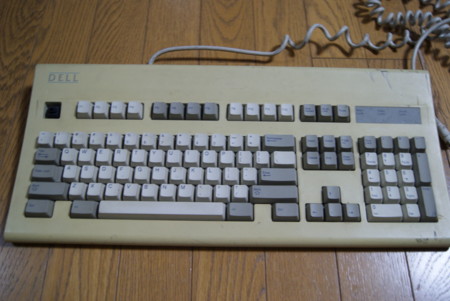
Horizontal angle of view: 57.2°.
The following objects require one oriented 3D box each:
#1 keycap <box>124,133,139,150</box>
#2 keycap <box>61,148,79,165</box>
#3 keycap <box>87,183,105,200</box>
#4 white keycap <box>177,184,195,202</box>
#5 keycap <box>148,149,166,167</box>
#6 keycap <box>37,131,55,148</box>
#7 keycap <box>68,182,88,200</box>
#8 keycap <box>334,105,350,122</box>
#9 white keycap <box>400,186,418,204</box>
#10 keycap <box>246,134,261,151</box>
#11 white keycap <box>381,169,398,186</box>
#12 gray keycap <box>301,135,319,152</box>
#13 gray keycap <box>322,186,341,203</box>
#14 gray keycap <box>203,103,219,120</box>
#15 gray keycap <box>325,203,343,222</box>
[{"bbox_3d":[-0.102,-0.010,0.452,0.018,0.011,0.018,1,69,-1],"label":"keycap"},{"bbox_3d":[-0.168,0.006,0.445,0.018,0.009,0.018,1,68,-1],"label":"keycap"},{"bbox_3d":[-0.137,0.043,0.436,0.018,0.009,0.018,1,69,-1],"label":"keycap"},{"bbox_3d":[-0.041,0.044,0.436,0.018,0.009,0.018,1,70,-1],"label":"white keycap"},{"bbox_3d":[-0.074,0.008,0.446,0.018,0.009,0.018,1,68,-1],"label":"keycap"},{"bbox_3d":[-0.195,-0.012,0.451,0.018,0.011,0.018,1,68,-1],"label":"keycap"},{"bbox_3d":[-0.155,0.043,0.436,0.018,0.010,0.018,1,69,-1],"label":"keycap"},{"bbox_3d":[0.135,-0.042,0.475,0.018,0.010,0.018,1,69,-1],"label":"keycap"},{"bbox_3d":[0.198,0.049,0.442,0.018,0.010,0.018,1,69,-1],"label":"white keycap"},{"bbox_3d":[0.031,-0.008,0.456,0.018,0.010,0.018,1,69,-1],"label":"keycap"},{"bbox_3d":[0.179,0.031,0.448,0.018,0.010,0.018,1,69,-1],"label":"white keycap"},{"bbox_3d":[0.094,-0.007,0.454,0.018,0.011,0.018,1,69,-1],"label":"gray keycap"},{"bbox_3d":[0.114,0.046,0.437,0.018,0.009,0.018,1,69,-1],"label":"gray keycap"},{"bbox_3d":[-0.017,-0.046,0.468,0.018,0.010,0.018,1,69,0],"label":"gray keycap"},{"bbox_3d":[0.114,0.065,0.430,0.018,0.009,0.018,1,69,-1],"label":"gray keycap"}]

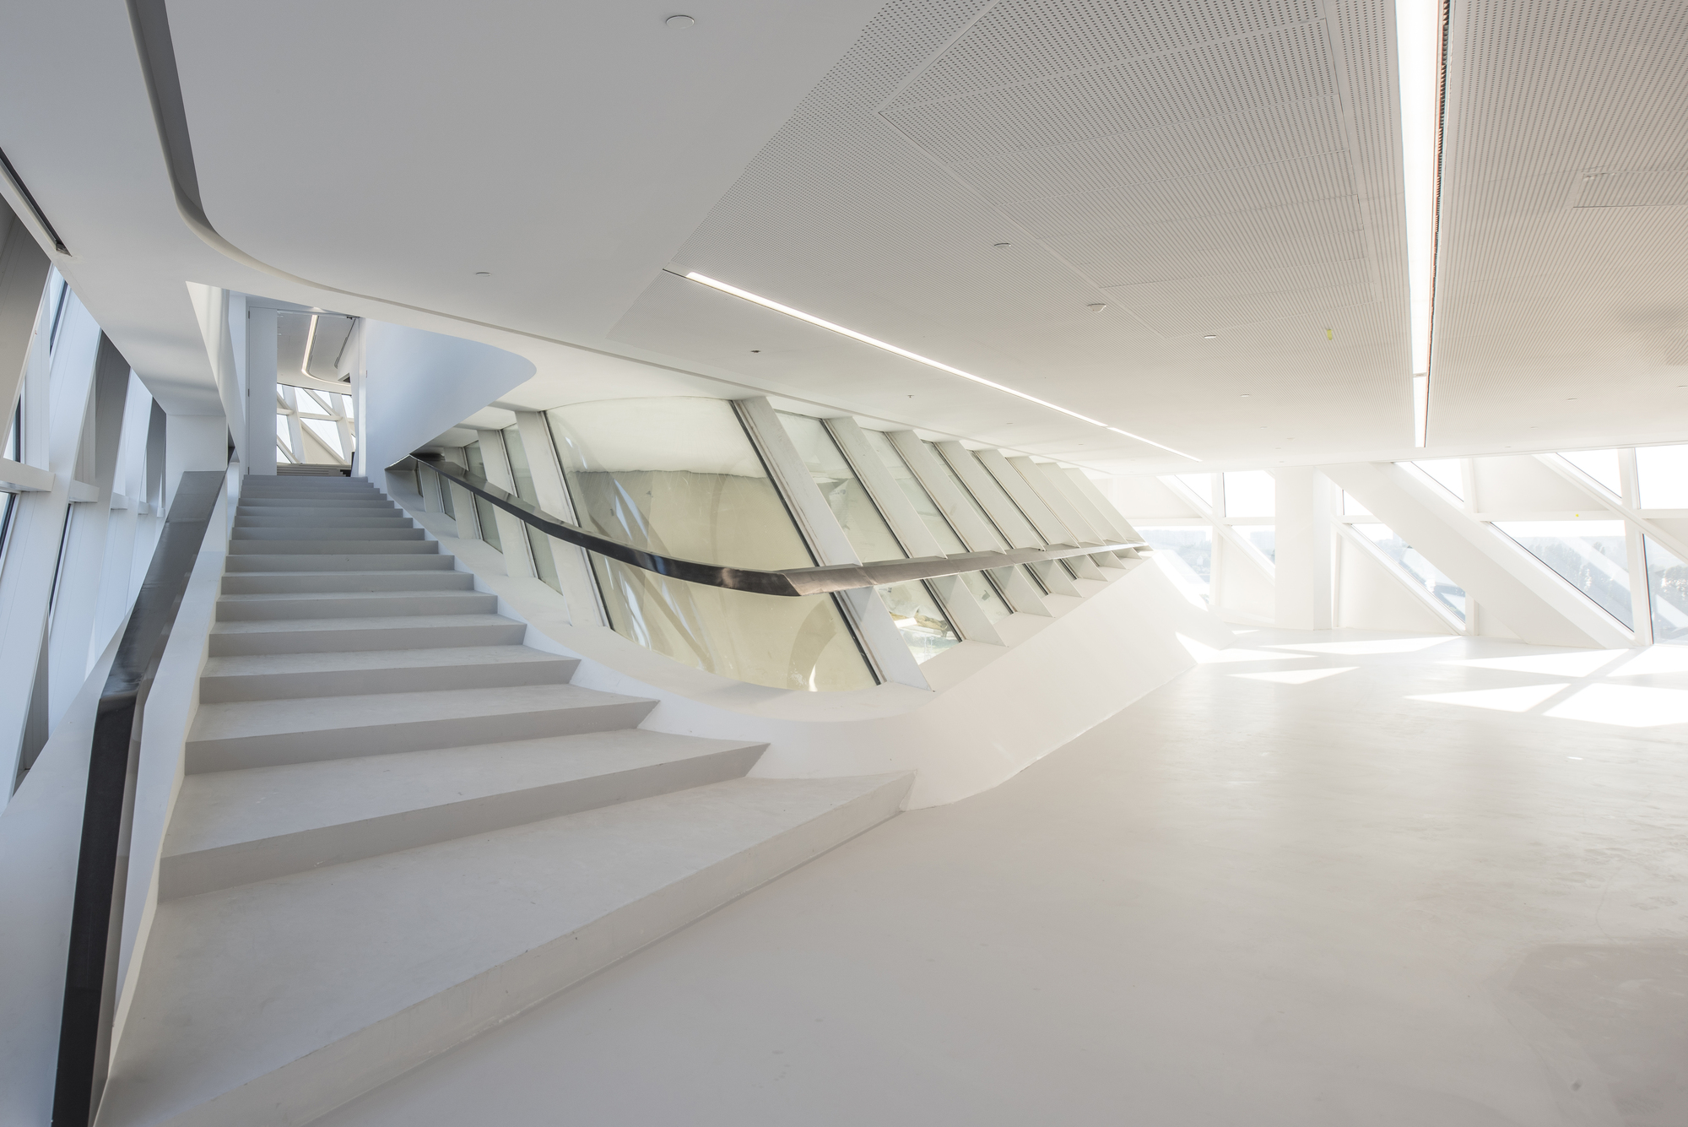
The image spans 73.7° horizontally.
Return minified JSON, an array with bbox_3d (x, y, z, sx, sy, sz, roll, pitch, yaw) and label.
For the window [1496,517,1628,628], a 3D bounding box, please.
[{"bbox_3d":[10.550,0.165,16.600,0.100,1.600,1.900,13,-8,-39],"label":"window"}]

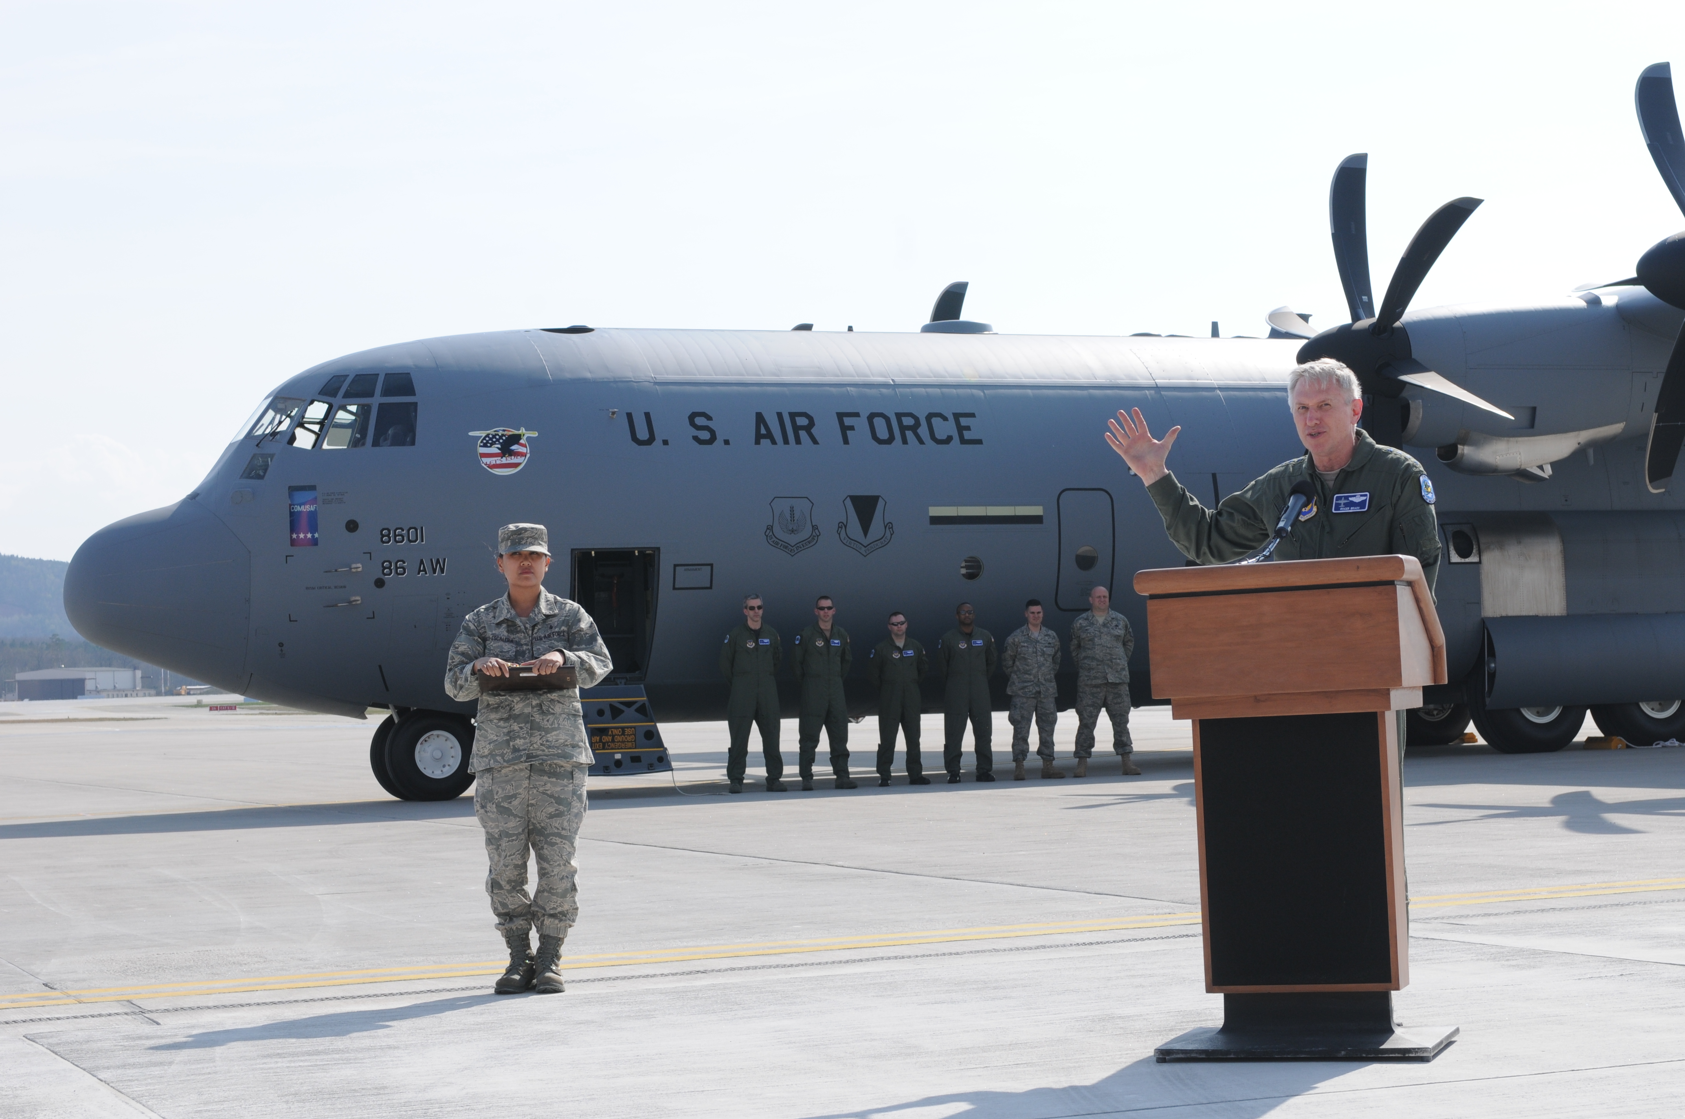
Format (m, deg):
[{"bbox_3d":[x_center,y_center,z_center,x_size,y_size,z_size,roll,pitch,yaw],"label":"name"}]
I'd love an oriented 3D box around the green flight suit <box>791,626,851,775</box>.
[{"bbox_3d":[-0.197,1.371,30.196,0.570,1.530,0.340,-1,-2,-23],"label":"green flight suit"}]

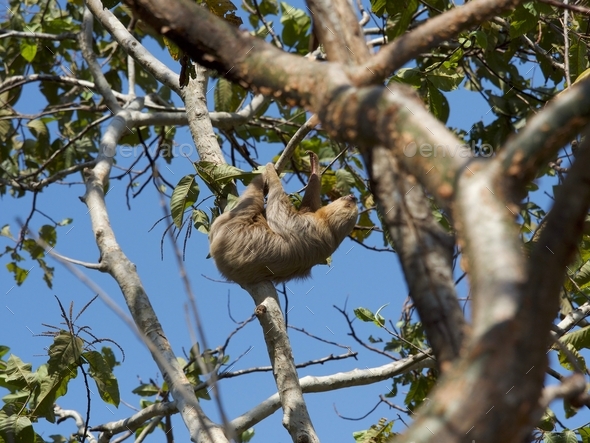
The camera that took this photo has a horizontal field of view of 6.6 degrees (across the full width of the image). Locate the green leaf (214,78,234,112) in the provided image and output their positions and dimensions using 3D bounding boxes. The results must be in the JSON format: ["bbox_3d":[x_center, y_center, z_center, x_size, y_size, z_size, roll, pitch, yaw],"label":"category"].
[{"bbox_3d":[-0.235,-0.438,17.800,0.090,0.129,0.060,0,-20,0],"label":"green leaf"}]

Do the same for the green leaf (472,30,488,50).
[{"bbox_3d":[0.654,-0.637,18.000,0.053,0.070,0.039,0,-18,0],"label":"green leaf"}]

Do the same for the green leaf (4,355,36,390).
[{"bbox_3d":[-0.928,0.511,17.300,0.091,0.122,0.047,-24,-16,-8],"label":"green leaf"}]

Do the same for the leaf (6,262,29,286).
[{"bbox_3d":[-0.955,0.182,17.600,0.076,0.086,0.050,0,-20,0],"label":"leaf"}]

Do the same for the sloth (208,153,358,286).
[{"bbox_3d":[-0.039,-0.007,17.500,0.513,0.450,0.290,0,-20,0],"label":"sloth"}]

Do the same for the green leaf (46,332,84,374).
[{"bbox_3d":[-0.776,0.446,17.300,0.125,0.149,0.070,0,-20,0],"label":"green leaf"}]

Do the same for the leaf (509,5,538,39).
[{"bbox_3d":[0.800,-0.704,18.000,0.095,0.116,0.053,0,-18,0],"label":"leaf"}]

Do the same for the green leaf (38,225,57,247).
[{"bbox_3d":[-0.847,0.048,17.500,0.058,0.072,0.031,0,-18,0],"label":"green leaf"}]

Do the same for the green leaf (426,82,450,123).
[{"bbox_3d":[0.487,-0.404,17.500,0.075,0.157,0.048,-14,-17,-5],"label":"green leaf"}]

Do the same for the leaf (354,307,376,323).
[{"bbox_3d":[0.243,0.318,17.500,0.079,0.038,0.038,24,-16,8],"label":"leaf"}]

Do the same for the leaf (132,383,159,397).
[{"bbox_3d":[-0.508,0.577,17.500,0.096,0.041,0.041,0,-18,0],"label":"leaf"}]

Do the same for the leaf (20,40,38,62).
[{"bbox_3d":[-0.945,-0.605,18.200,0.060,0.075,0.036,0,-18,0],"label":"leaf"}]

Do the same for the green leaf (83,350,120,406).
[{"bbox_3d":[-0.654,0.531,17.300,0.088,0.223,0.060,-30,-17,-10],"label":"green leaf"}]

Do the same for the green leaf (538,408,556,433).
[{"bbox_3d":[0.879,0.693,17.800,0.063,0.080,0.038,0,-18,0],"label":"green leaf"}]

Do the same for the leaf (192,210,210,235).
[{"bbox_3d":[-0.318,0.000,17.400,0.061,0.092,0.045,0,-20,0],"label":"leaf"}]

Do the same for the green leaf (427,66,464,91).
[{"bbox_3d":[0.515,-0.486,17.500,0.127,0.075,0.051,0,-18,0],"label":"green leaf"}]

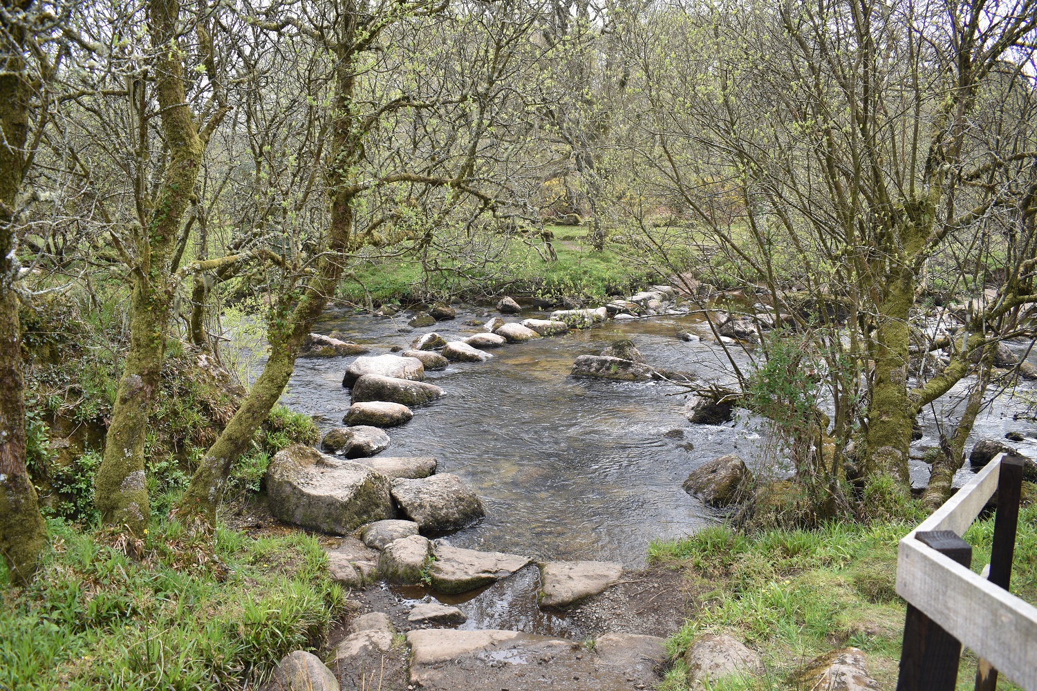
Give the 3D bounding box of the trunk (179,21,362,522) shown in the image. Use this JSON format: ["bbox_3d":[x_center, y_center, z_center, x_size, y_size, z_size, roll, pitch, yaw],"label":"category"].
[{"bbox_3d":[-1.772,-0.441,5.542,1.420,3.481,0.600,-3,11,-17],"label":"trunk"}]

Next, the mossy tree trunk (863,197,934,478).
[{"bbox_3d":[3.198,0.026,6.572,0.430,2.430,0.430,5,12,23],"label":"mossy tree trunk"}]

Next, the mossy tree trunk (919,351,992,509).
[{"bbox_3d":[3.606,0.680,6.424,0.410,1.340,0.320,5,12,23],"label":"mossy tree trunk"}]

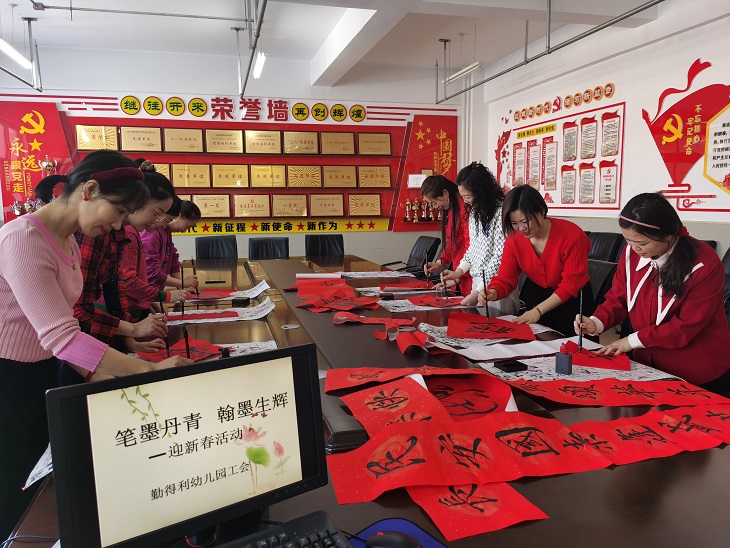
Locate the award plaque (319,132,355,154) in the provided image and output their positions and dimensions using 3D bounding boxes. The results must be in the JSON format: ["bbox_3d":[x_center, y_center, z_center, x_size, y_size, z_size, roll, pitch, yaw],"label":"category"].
[{"bbox_3d":[-0.451,-2.205,9.639,0.585,0.385,0.030,-2,7,-14],"label":"award plaque"}]

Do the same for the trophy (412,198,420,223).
[{"bbox_3d":[0.906,-1.116,10.040,0.130,0.415,0.120,-2,7,-14],"label":"trophy"}]

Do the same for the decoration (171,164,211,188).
[{"bbox_3d":[-2.700,-1.513,8.838,0.580,0.380,0.030,-2,8,-15],"label":"decoration"}]

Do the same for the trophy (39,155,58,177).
[{"bbox_3d":[-4.732,-1.552,8.547,0.270,0.460,0.170,-2,7,-14],"label":"trophy"}]

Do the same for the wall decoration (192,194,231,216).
[{"bbox_3d":[-2.371,-1.043,8.839,0.565,0.360,0.030,-2,8,-14],"label":"wall decoration"}]

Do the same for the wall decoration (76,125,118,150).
[{"bbox_3d":[-3.906,-1.978,8.323,0.565,0.360,0.030,-2,8,-14],"label":"wall decoration"}]

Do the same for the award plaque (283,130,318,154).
[{"bbox_3d":[-1.034,-2.116,9.200,0.580,0.380,0.030,-2,8,-15],"label":"award plaque"}]

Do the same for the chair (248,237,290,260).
[{"bbox_3d":[-1.059,0.082,6.501,0.560,0.955,0.620,-2,8,-14],"label":"chair"}]

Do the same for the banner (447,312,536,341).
[{"bbox_3d":[0.601,0.243,2.783,0.395,0.050,0.390,1,7,11],"label":"banner"}]

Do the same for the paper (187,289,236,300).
[{"bbox_3d":[-1.017,0.121,3.790,0.370,0.030,0.360,-2,7,-14],"label":"paper"}]

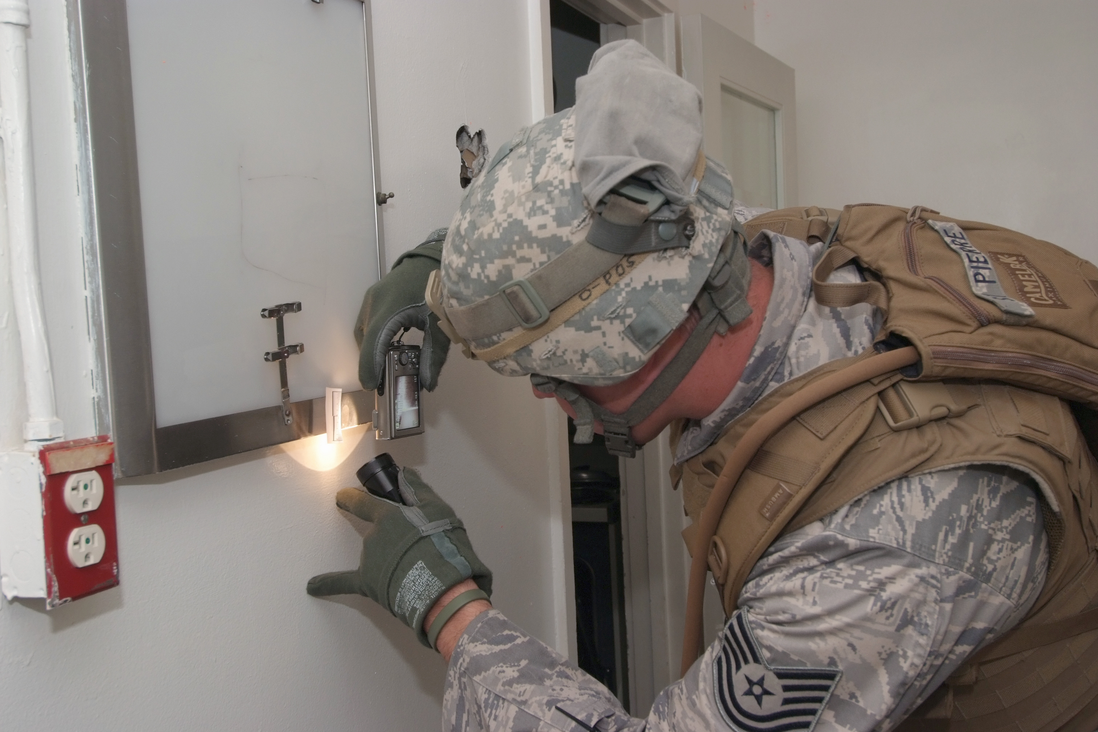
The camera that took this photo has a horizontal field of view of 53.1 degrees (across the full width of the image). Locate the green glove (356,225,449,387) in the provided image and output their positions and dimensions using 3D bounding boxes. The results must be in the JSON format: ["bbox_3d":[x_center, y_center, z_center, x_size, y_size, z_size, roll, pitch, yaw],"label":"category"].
[{"bbox_3d":[-0.145,-0.056,1.120,0.105,0.175,0.110,24,-7,-6],"label":"green glove"}]

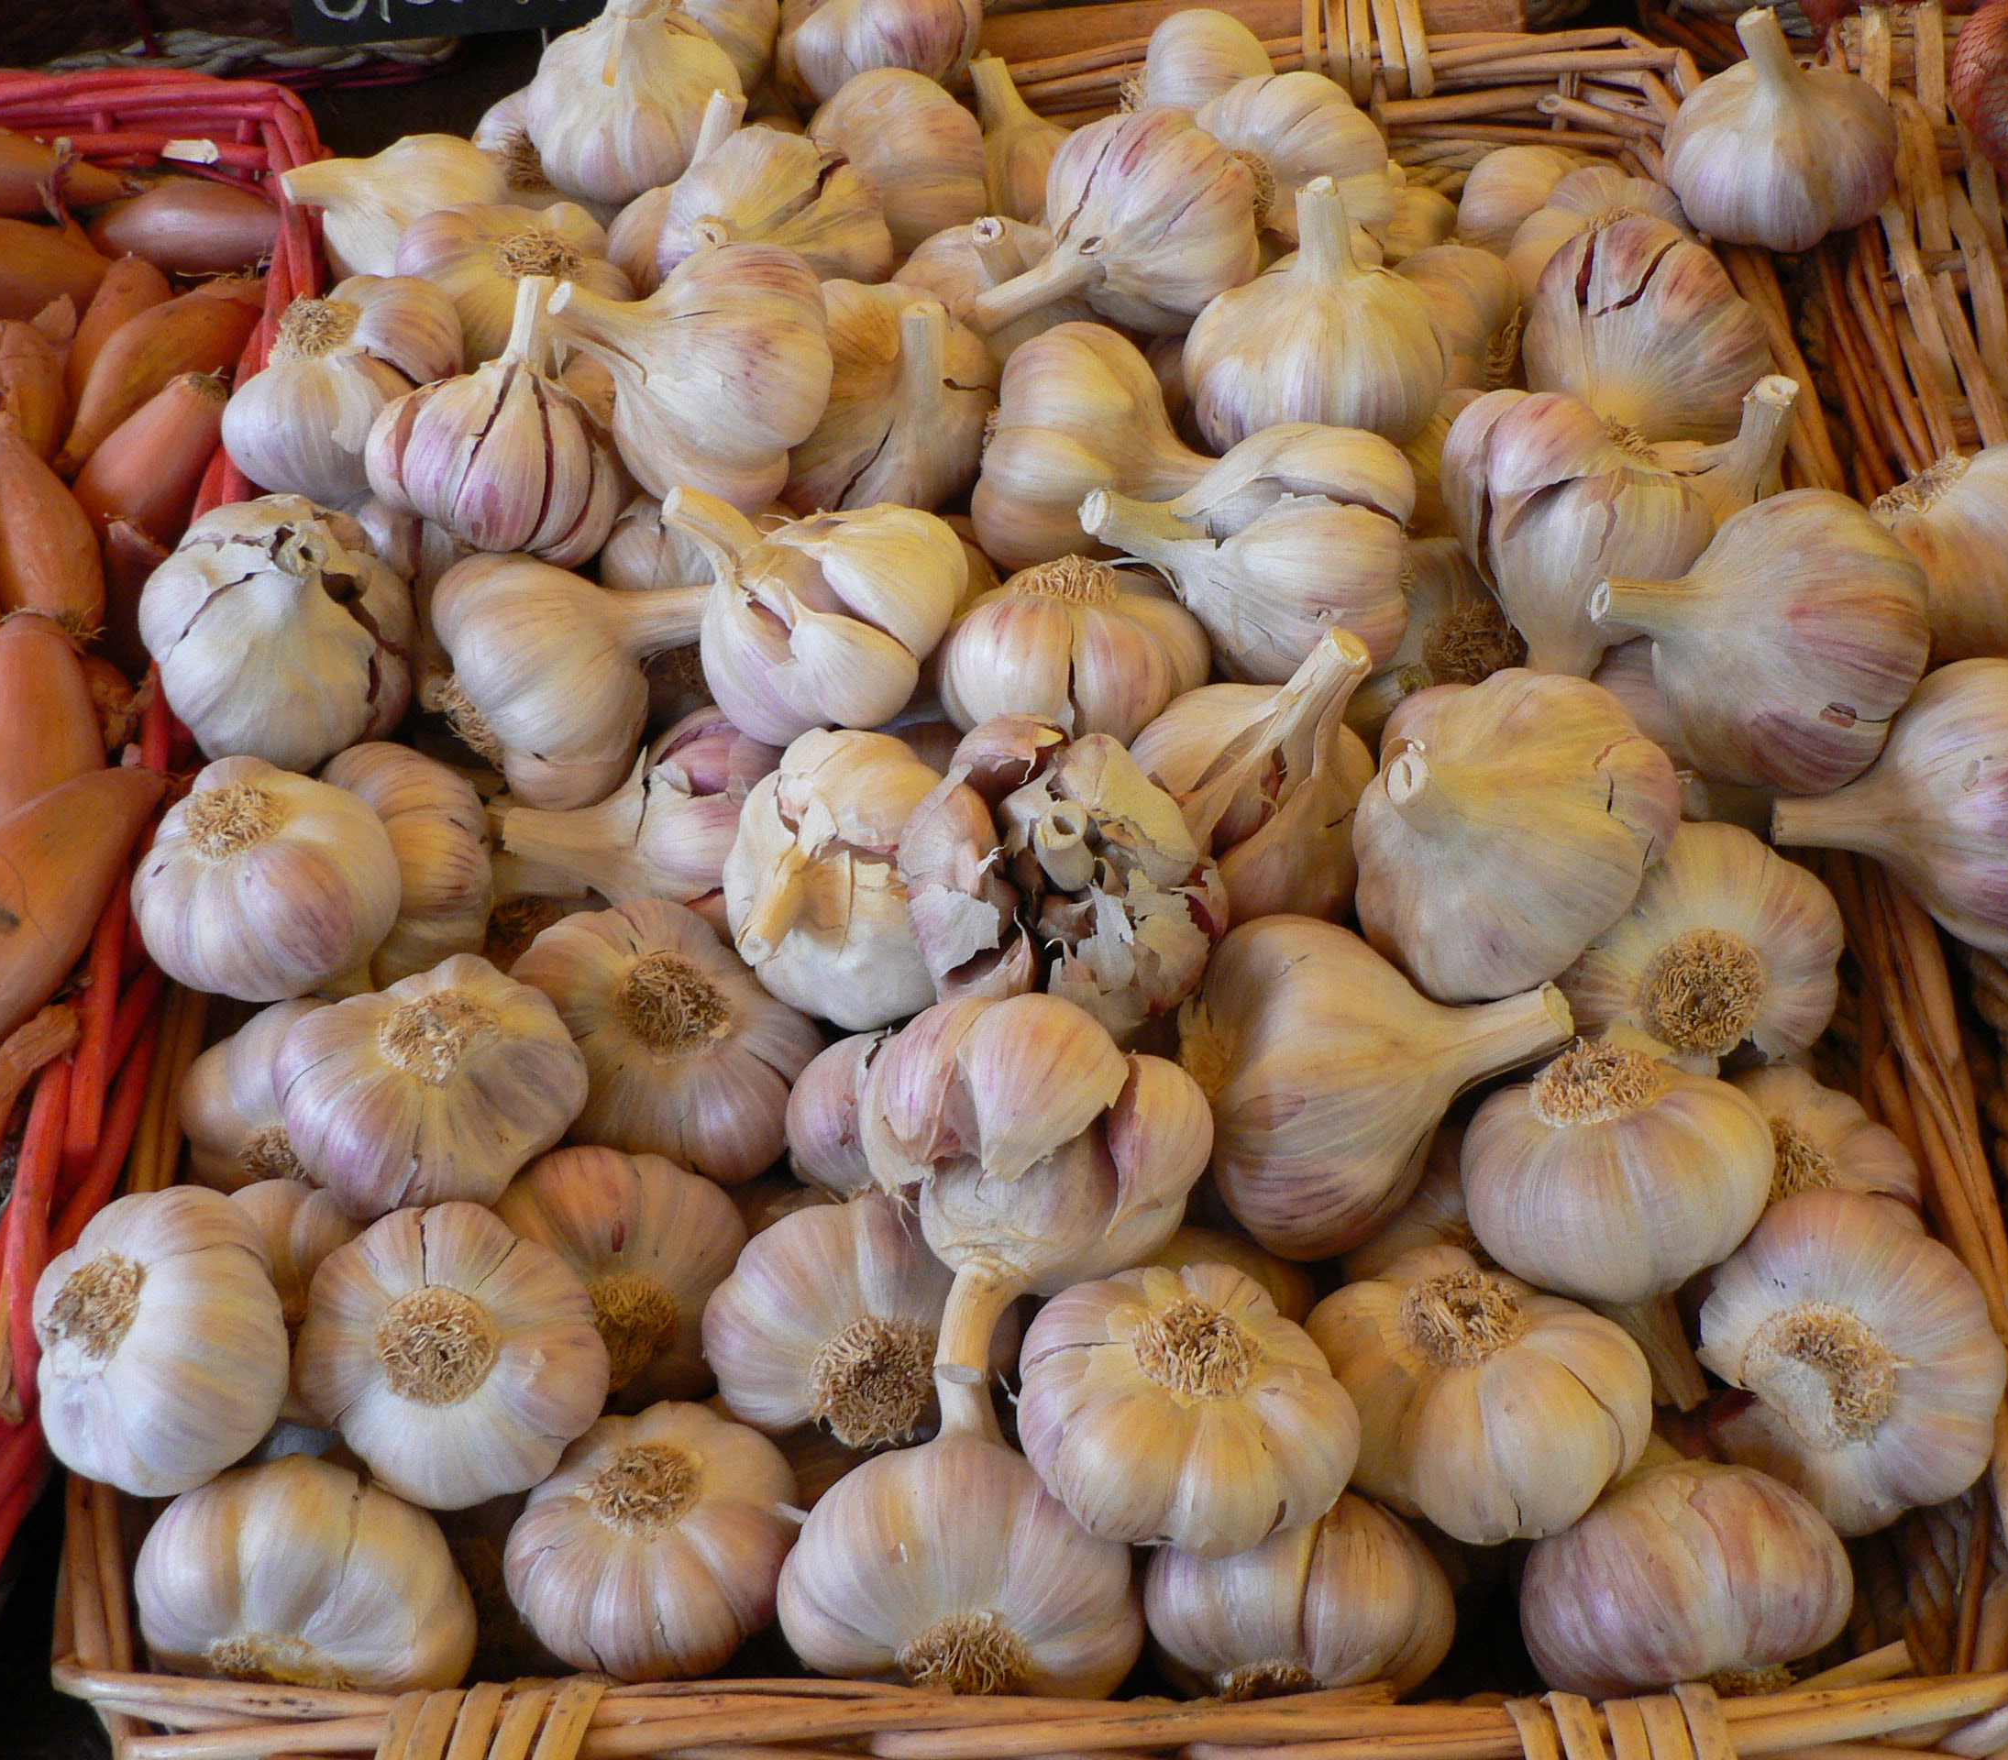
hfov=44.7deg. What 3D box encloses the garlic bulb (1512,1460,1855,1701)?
[{"bbox_3d":[0.126,0.125,0.461,0.064,0.064,0.067,-20,40,0],"label":"garlic bulb"}]

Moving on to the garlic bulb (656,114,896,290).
[{"bbox_3d":[-0.061,-0.176,0.655,0.058,0.058,0.058,0,3,38],"label":"garlic bulb"}]

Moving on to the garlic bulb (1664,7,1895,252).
[{"bbox_3d":[0.205,-0.201,0.648,0.064,0.071,0.064,-32,46,0],"label":"garlic bulb"}]

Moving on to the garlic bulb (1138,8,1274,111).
[{"bbox_3d":[0.064,-0.233,0.725,0.055,0.050,0.050,-6,90,-18],"label":"garlic bulb"}]

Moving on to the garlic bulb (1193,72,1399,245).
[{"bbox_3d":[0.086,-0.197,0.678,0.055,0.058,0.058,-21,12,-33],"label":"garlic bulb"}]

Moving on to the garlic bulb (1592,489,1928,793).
[{"bbox_3d":[0.161,-0.053,0.526,0.074,0.064,0.064,8,87,-18],"label":"garlic bulb"}]

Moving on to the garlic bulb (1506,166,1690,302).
[{"bbox_3d":[0.165,-0.168,0.672,0.057,0.059,0.057,0,74,11],"label":"garlic bulb"}]

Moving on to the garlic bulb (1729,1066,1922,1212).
[{"bbox_3d":[0.171,0.065,0.530,0.055,0.055,0.055,0,81,18],"label":"garlic bulb"}]

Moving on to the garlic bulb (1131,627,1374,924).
[{"bbox_3d":[0.060,-0.023,0.555,0.060,0.077,0.060,29,31,0],"label":"garlic bulb"}]

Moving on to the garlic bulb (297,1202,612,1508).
[{"bbox_3d":[-0.110,0.096,0.491,0.060,0.061,0.060,2,75,-9],"label":"garlic bulb"}]

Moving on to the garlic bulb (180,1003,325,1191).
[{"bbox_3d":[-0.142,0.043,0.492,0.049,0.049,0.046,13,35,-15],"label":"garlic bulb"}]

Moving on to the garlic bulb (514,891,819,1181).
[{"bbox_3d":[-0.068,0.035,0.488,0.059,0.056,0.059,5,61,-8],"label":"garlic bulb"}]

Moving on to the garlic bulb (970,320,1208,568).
[{"bbox_3d":[0.028,-0.098,0.561,0.067,0.058,0.058,11,10,-3],"label":"garlic bulb"}]

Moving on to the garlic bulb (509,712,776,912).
[{"bbox_3d":[-0.079,-0.013,0.570,0.075,0.057,0.057,-7,90,-6],"label":"garlic bulb"}]

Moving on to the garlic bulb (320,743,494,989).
[{"bbox_3d":[-0.123,-0.003,0.495,0.047,0.051,0.051,-3,1,-23],"label":"garlic bulb"}]

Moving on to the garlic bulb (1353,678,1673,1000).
[{"bbox_3d":[0.095,-0.011,0.471,0.065,0.069,0.065,-10,71,32],"label":"garlic bulb"}]

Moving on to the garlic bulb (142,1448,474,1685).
[{"bbox_3d":[-0.136,0.131,0.475,0.065,0.065,0.056,-4,43,-5],"label":"garlic bulb"}]

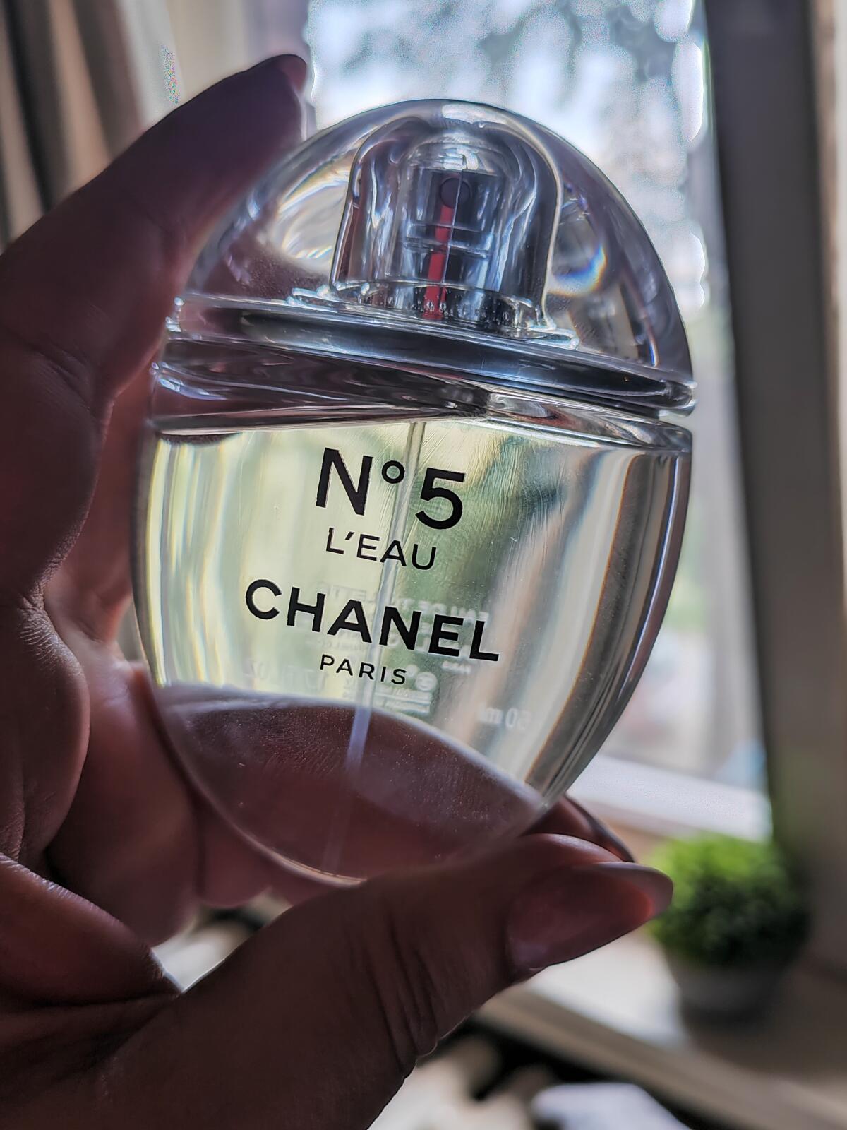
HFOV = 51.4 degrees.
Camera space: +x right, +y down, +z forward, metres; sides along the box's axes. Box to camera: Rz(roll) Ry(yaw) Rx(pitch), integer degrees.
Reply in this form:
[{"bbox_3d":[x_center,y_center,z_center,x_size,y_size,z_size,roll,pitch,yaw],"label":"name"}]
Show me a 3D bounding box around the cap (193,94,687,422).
[{"bbox_3d":[0.004,-0.042,0.112,0.068,0.035,0.031,9,1,3],"label":"cap"}]

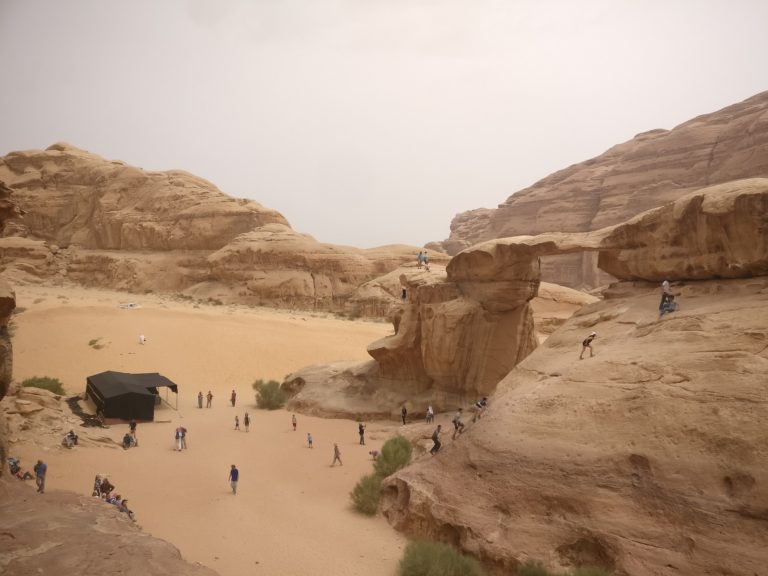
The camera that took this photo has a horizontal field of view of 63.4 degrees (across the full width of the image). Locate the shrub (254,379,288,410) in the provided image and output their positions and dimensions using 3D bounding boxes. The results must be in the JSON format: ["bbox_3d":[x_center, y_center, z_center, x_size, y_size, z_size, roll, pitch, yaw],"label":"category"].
[{"bbox_3d":[-12.133,11.262,66.000,3.500,3.100,3.300,1,-1,0],"label":"shrub"}]

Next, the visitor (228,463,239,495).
[{"bbox_3d":[-8.952,11.405,36.900,0.550,1.760,0.420,1,-1,9],"label":"visitor"}]

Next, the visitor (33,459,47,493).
[{"bbox_3d":[-18.557,10.176,33.500,0.620,1.740,0.500,1,-1,14],"label":"visitor"}]

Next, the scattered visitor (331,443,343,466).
[{"bbox_3d":[-3.442,12.166,45.200,0.750,1.700,0.500,1,-1,-9],"label":"scattered visitor"}]

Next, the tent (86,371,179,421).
[{"bbox_3d":[-25.259,10.834,62.990,7.370,2.900,13.970,1,-1,-31],"label":"tent"}]

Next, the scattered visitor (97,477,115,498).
[{"bbox_3d":[-13.898,10.021,31.000,0.700,1.020,0.700,1,-1,-24],"label":"scattered visitor"}]

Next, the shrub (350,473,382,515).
[{"bbox_3d":[-0.935,11.531,35.200,1.950,2.000,1.950,1,-1,0],"label":"shrub"}]

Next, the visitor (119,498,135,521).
[{"bbox_3d":[-12.504,10.793,30.200,0.900,0.950,0.600,1,-1,12],"label":"visitor"}]

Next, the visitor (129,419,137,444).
[{"bbox_3d":[-18.601,10.700,46.000,0.520,1.720,0.420,1,-1,18],"label":"visitor"}]

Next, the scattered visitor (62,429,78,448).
[{"bbox_3d":[-22.962,11.097,45.500,0.800,1.200,0.800,1,-1,-27],"label":"scattered visitor"}]

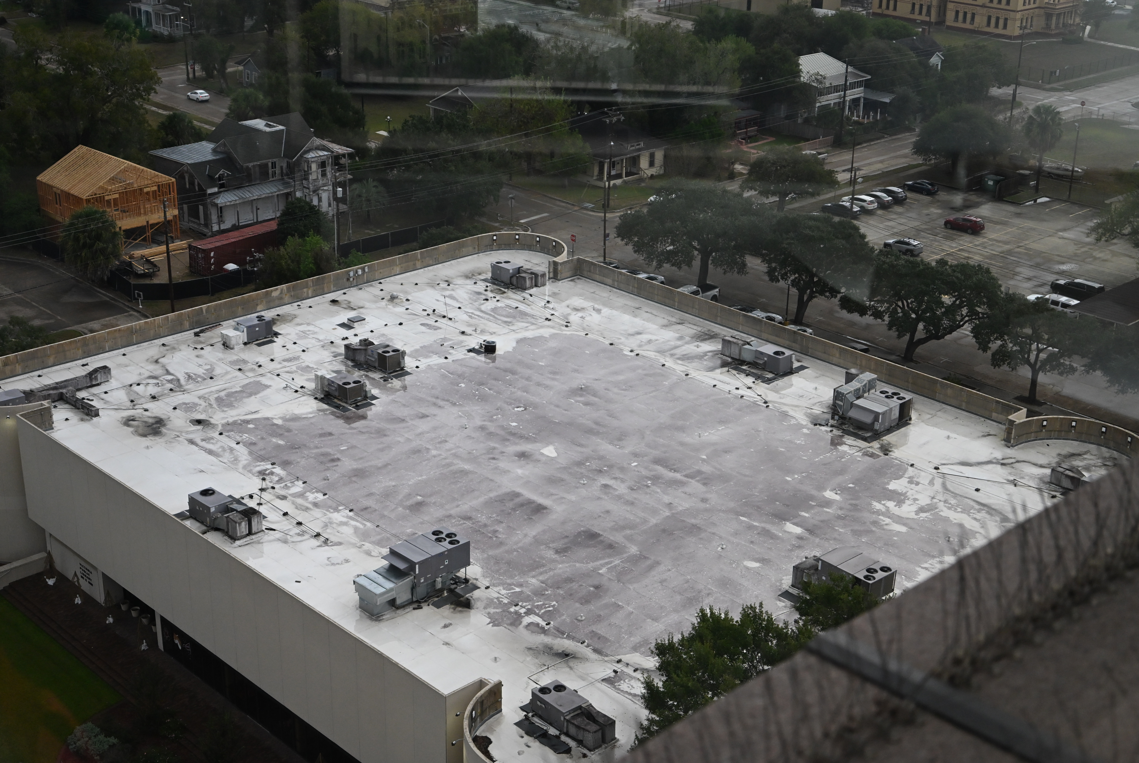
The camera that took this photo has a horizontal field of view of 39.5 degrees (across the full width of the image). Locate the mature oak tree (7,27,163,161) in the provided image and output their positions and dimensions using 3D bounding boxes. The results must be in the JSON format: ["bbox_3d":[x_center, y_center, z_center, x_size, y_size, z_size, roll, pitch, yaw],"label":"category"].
[{"bbox_3d":[-60.094,-34.606,195.385,18.500,16.300,17.000,-19,30,-40],"label":"mature oak tree"}]

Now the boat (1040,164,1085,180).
[{"bbox_3d":[63.422,-27.015,204.356,5.600,1.900,2.000,18,28,36],"label":"boat"}]

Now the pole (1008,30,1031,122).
[{"bbox_3d":[65.639,-45.566,232.661,0.600,12.700,2.400,-19,30,-40],"label":"pole"}]

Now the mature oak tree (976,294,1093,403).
[{"bbox_3d":[38.875,-2.627,132.690,9.509,8.942,9.710,1,22,0],"label":"mature oak tree"}]

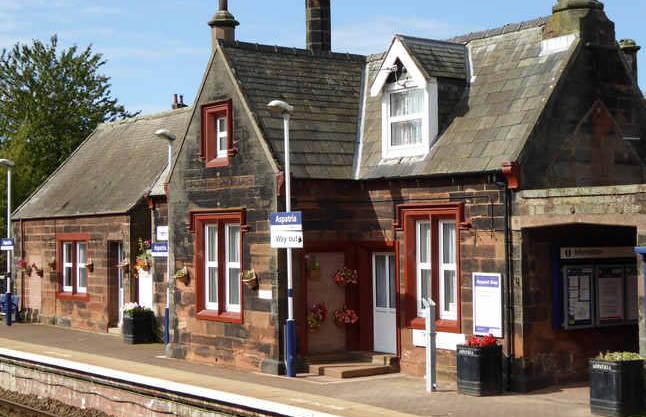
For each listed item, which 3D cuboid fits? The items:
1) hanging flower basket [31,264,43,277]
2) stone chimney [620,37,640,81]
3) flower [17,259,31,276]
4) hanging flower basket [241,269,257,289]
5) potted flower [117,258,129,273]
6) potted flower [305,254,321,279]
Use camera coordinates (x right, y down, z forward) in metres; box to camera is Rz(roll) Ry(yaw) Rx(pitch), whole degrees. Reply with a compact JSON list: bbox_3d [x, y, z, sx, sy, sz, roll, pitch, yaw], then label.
[{"bbox_3d":[-9.244,1.987,34.331,0.270,0.400,0.300,1,-2,-38],"label":"hanging flower basket"},{"bbox_3d":[9.177,-4.464,32.096,0.820,1.400,0.820,1,-2,-38],"label":"stone chimney"},{"bbox_3d":[-9.861,1.941,35.089,0.320,0.570,0.350,1,-2,-38],"label":"flower"},{"bbox_3d":[-1.524,1.415,21.579,0.230,0.400,0.300,1,-2,-38],"label":"hanging flower basket"},{"bbox_3d":[-5.449,1.550,28.953,0.250,0.380,0.320,1,-2,-38],"label":"potted flower"},{"bbox_3d":[-0.204,1.159,21.209,0.270,0.460,0.250,1,-2,-38],"label":"potted flower"}]

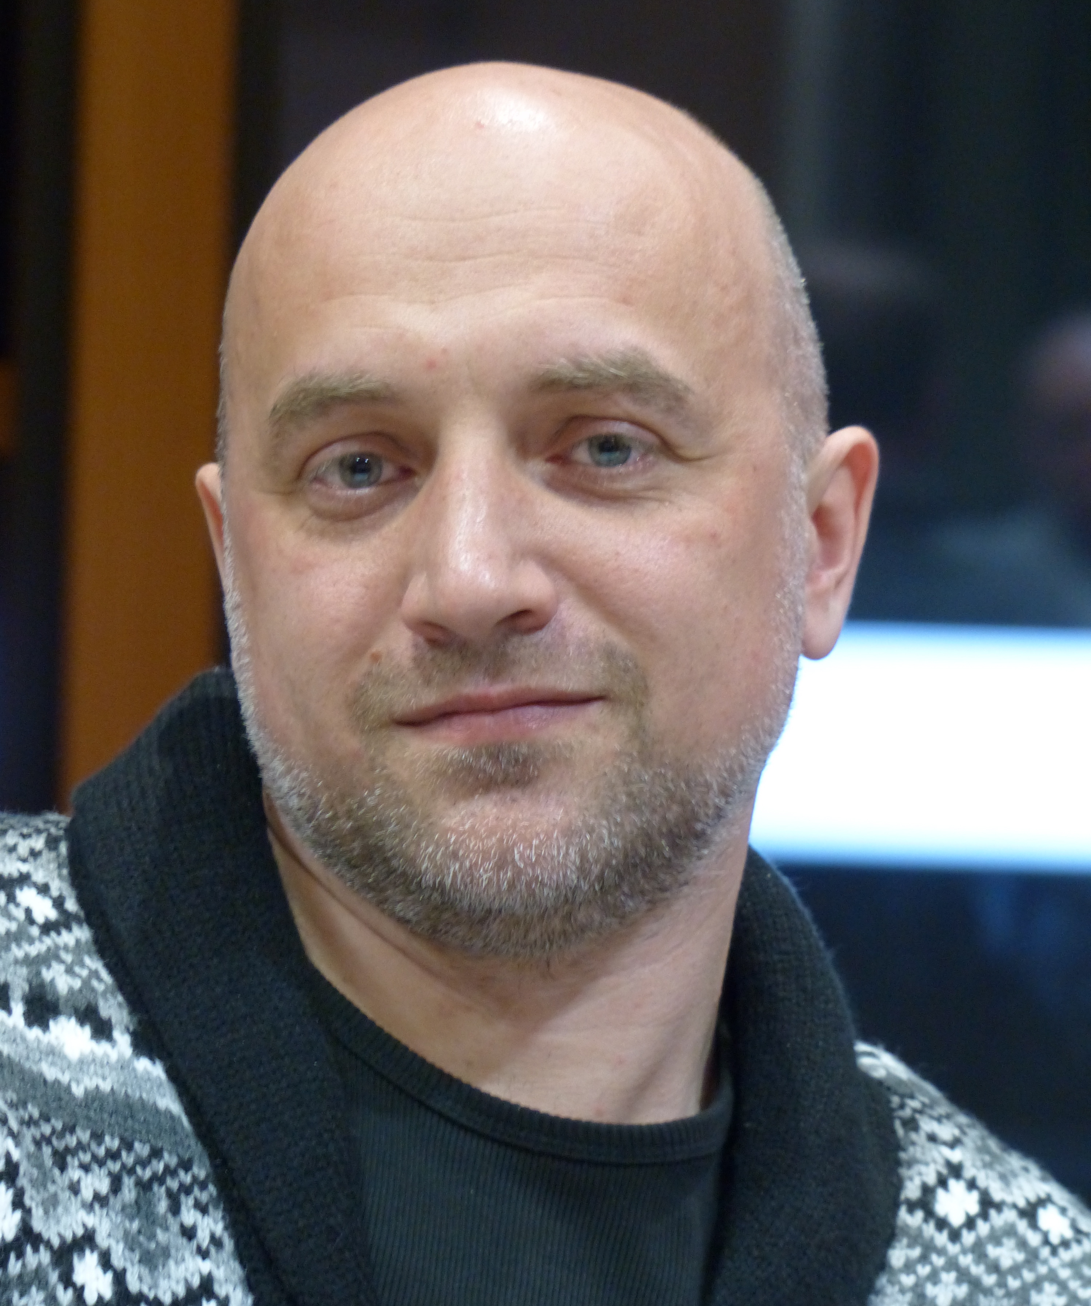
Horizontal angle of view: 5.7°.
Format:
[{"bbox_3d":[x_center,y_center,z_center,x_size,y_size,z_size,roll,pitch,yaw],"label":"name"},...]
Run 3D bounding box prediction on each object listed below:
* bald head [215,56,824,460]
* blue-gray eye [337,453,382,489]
[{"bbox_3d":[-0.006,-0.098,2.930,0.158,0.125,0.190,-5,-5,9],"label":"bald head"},{"bbox_3d":[-0.048,-0.047,2.856,0.012,0.011,0.008,-4,-2,5],"label":"blue-gray eye"}]

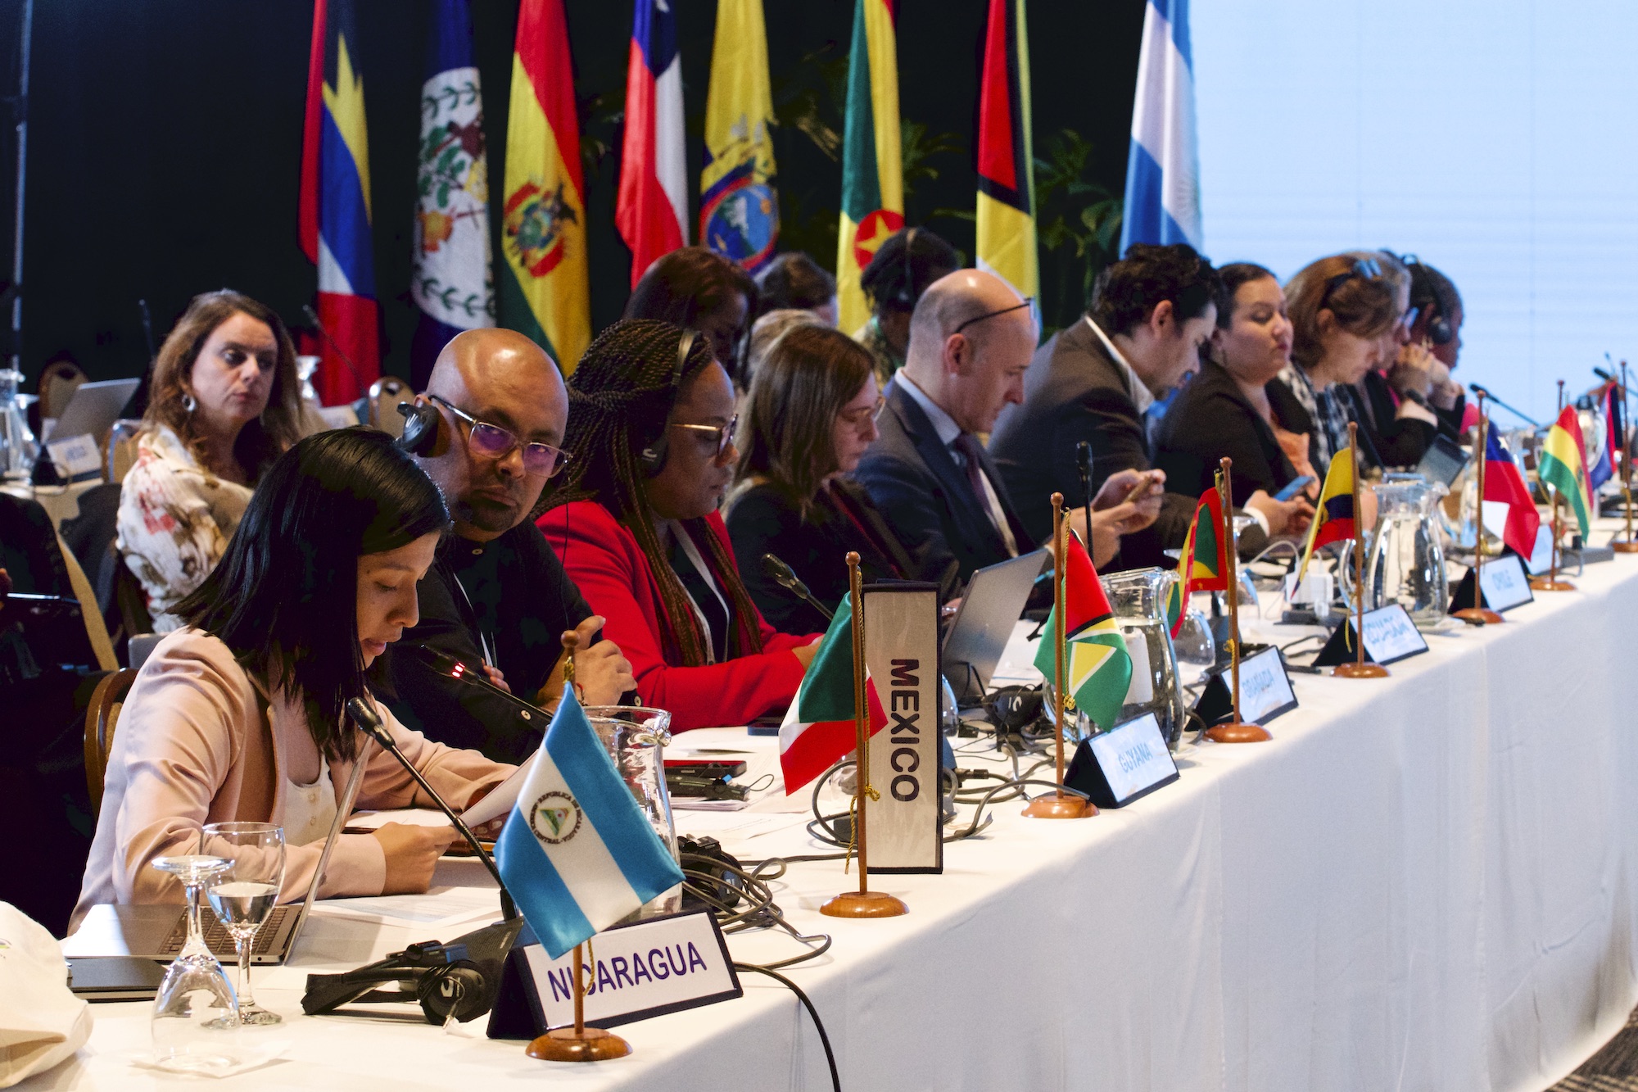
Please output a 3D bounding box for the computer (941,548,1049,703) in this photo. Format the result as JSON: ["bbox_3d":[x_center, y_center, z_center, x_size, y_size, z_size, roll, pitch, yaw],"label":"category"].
[{"bbox_3d":[0.116,0.116,7.245,0.304,0.204,0.320,2,5,17],"label":"computer"}]

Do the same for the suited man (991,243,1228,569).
[{"bbox_3d":[0.469,0.185,9.060,0.740,1.350,0.530,1,4,17],"label":"suited man"}]

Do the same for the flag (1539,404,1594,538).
[{"bbox_3d":[1.311,-0.130,9.580,0.096,0.235,0.070,-1,4,0],"label":"flag"}]

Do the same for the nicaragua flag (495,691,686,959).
[{"bbox_3d":[-0.189,0.231,4.518,0.157,0.223,0.060,0,4,0],"label":"nicaragua flag"}]

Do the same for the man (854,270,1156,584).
[{"bbox_3d":[0.224,0.258,8.149,0.760,1.340,0.550,1,4,17],"label":"man"}]

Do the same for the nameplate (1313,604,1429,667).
[{"bbox_3d":[0.840,0.134,8.271,0.089,0.072,0.298,1,5,22],"label":"nameplate"}]

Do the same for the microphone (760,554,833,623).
[{"bbox_3d":[0.016,0.121,6.550,0.170,0.230,0.040,1,4,17],"label":"microphone"}]

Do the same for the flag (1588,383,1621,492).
[{"bbox_3d":[1.451,-0.201,10.091,0.061,0.203,0.070,2,5,17],"label":"flag"}]

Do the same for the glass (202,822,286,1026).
[{"bbox_3d":[-0.524,0.343,4.960,0.076,0.176,0.076,-1,4,0],"label":"glass"}]

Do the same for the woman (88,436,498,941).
[{"bbox_3d":[-0.624,0.476,5.691,0.650,1.194,0.550,2,5,21],"label":"woman"}]

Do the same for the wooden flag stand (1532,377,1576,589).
[{"bbox_3d":[1.302,-0.113,9.662,0.087,0.368,0.087,0,4,0],"label":"wooden flag stand"}]

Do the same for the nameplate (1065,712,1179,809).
[{"bbox_3d":[0.366,0.257,6.598,0.075,0.080,0.298,1,4,18],"label":"nameplate"}]

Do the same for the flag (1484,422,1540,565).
[{"bbox_3d":[1.092,-0.084,8.606,0.093,0.216,0.070,0,4,0],"label":"flag"}]

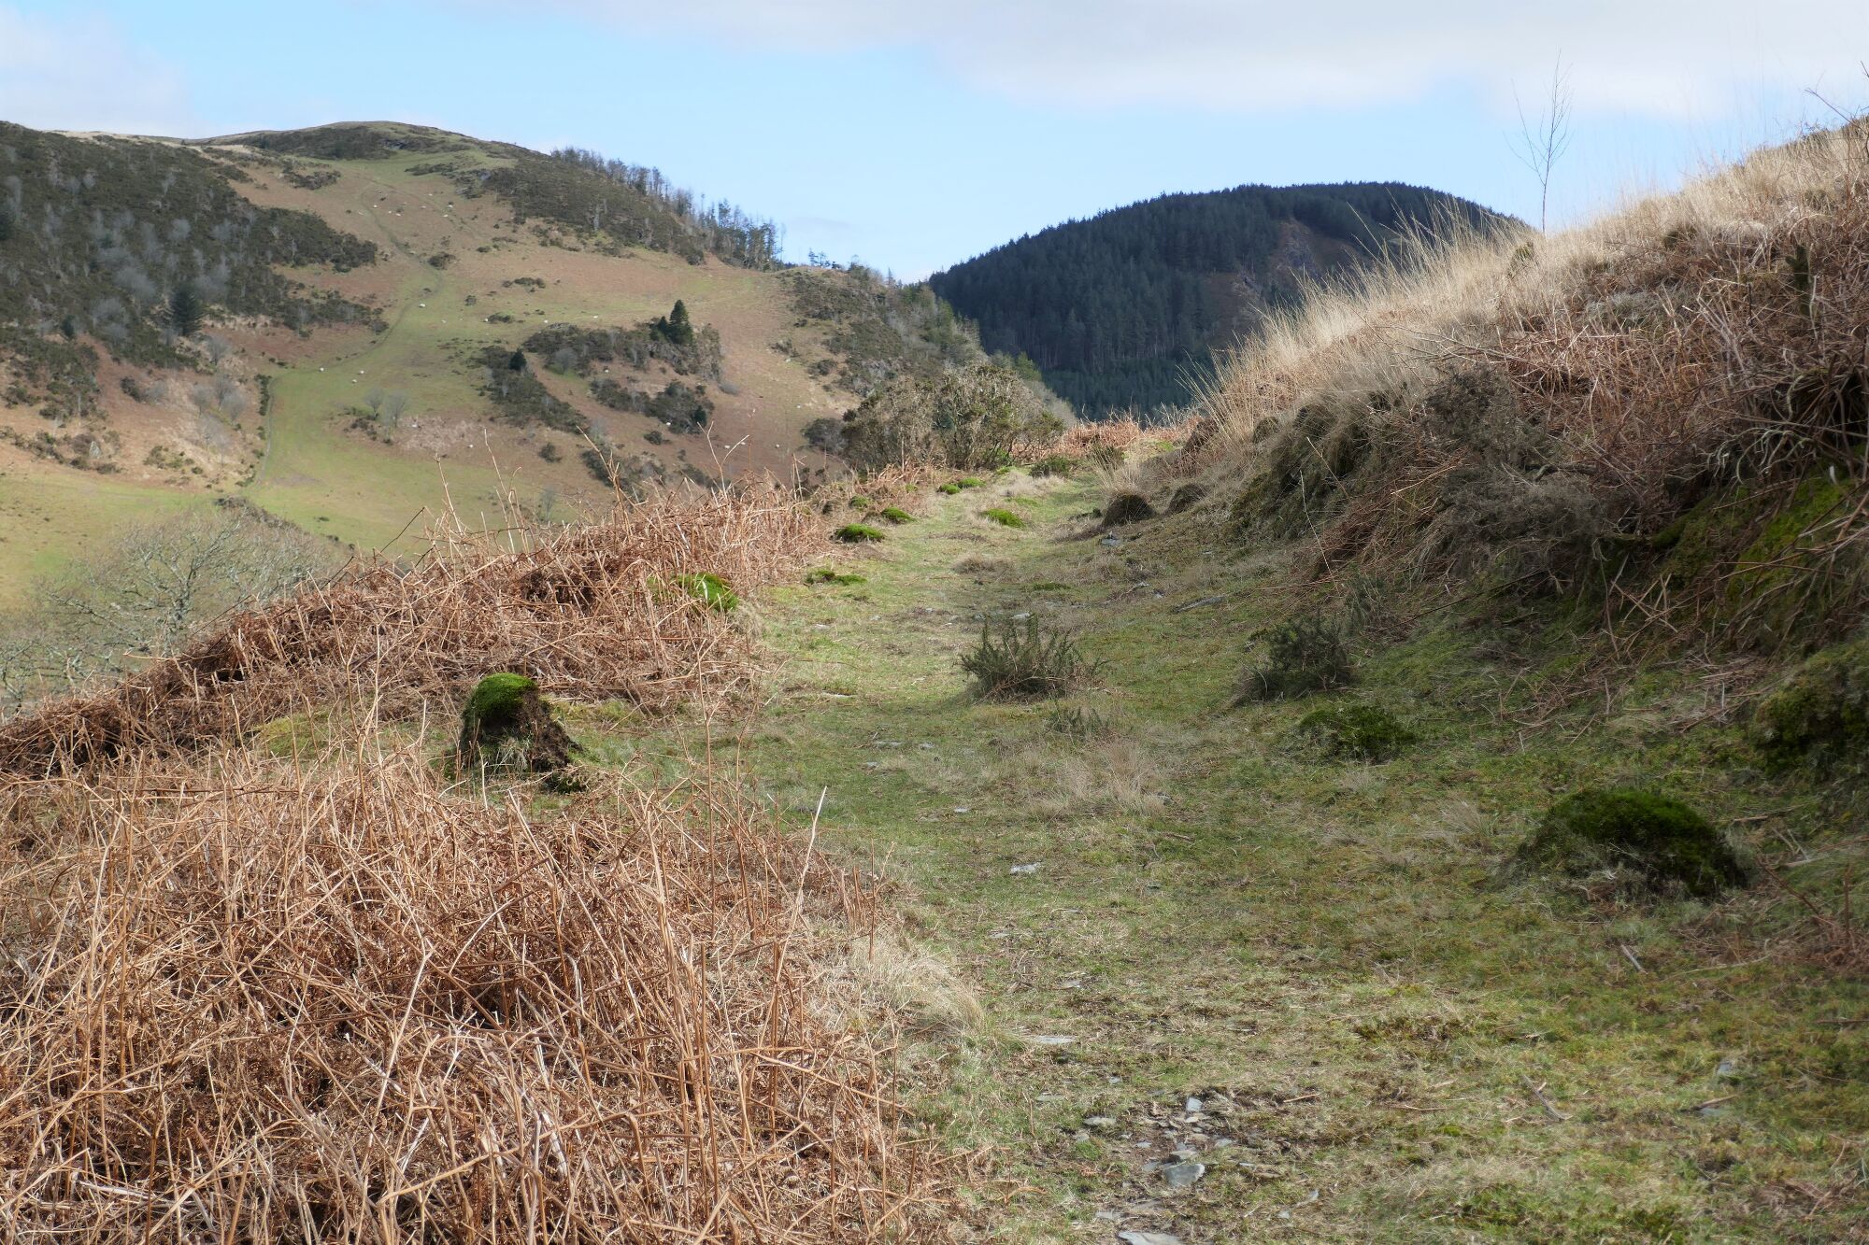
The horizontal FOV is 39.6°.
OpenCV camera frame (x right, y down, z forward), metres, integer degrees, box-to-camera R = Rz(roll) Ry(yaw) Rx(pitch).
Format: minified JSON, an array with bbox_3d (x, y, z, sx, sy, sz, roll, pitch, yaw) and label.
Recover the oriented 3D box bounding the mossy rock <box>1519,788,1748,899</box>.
[{"bbox_3d":[2.127,0.671,7.900,0.690,0.310,0.570,0,3,0],"label":"mossy rock"}]

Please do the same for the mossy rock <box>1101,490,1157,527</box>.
[{"bbox_3d":[2.215,-1.287,29.500,0.630,0.400,0.580,0,3,0],"label":"mossy rock"}]

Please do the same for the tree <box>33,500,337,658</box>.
[{"bbox_3d":[-15.934,-0.248,55.000,6.300,4.900,6.000,0,3,0],"label":"tree"}]

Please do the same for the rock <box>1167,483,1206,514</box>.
[{"bbox_3d":[3.114,-1.531,32.000,0.500,0.380,0.500,0,3,0],"label":"rock"}]

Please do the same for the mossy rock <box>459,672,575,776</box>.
[{"bbox_3d":[-1.705,0.424,10.600,0.470,0.430,0.440,0,3,0],"label":"mossy rock"}]

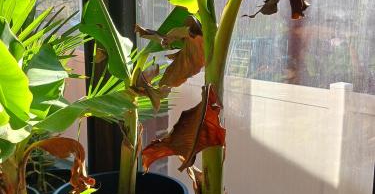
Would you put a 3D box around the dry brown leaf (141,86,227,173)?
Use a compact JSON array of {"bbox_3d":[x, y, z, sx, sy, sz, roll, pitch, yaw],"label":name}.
[{"bbox_3d":[-0.005,0.040,0.525,0.106,0.113,0.070,2,9,9],"label":"dry brown leaf"}]

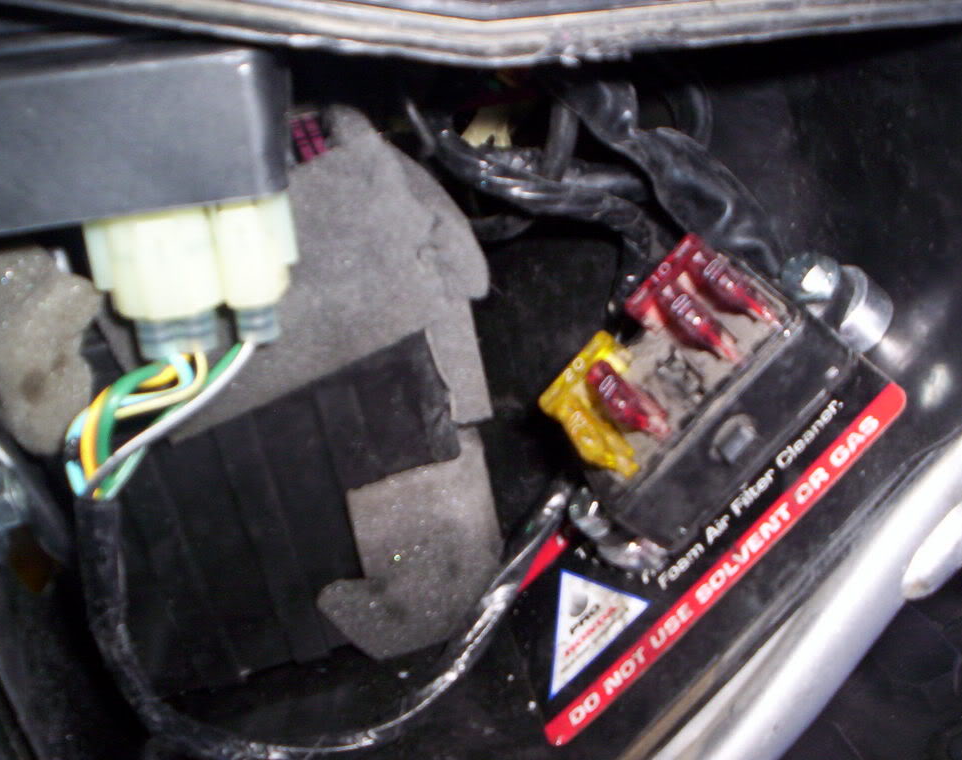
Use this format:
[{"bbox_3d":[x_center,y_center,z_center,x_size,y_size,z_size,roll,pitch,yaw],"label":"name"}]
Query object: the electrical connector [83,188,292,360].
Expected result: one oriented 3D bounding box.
[{"bbox_3d":[-0.052,-0.019,0.198,0.034,0.025,0.017,-12,16,-3],"label":"electrical connector"}]

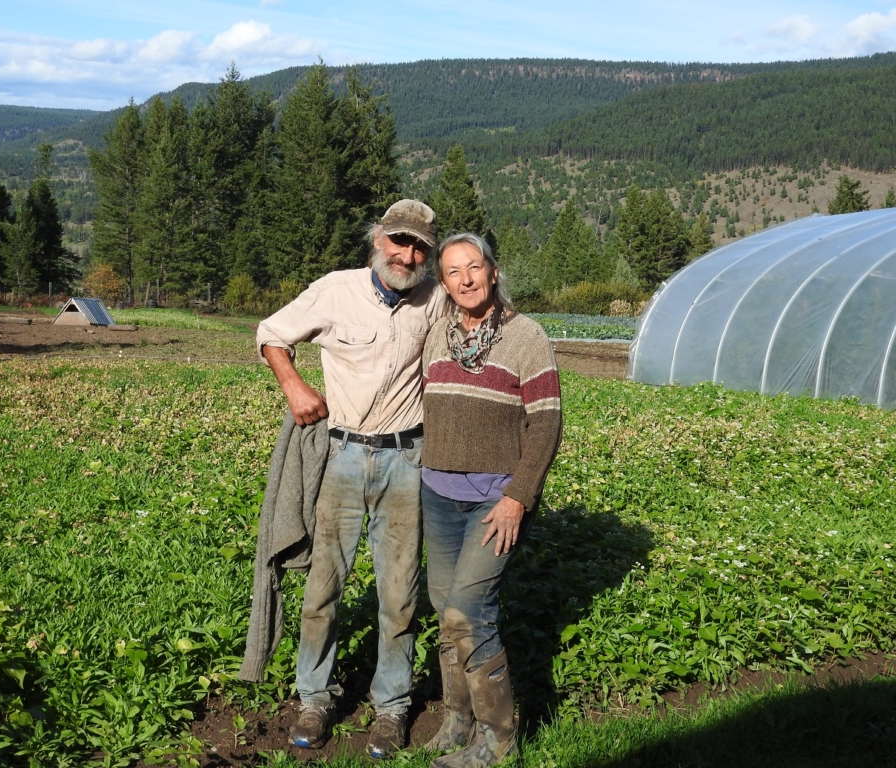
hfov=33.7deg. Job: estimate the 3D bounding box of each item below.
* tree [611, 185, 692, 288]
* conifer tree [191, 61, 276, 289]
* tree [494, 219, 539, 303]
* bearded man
[{"bbox_3d":[12.107,-8.538,88.000,4.900,6.800,4.700,0,4,0],"label":"tree"},{"bbox_3d":[-12.269,-11.695,85.000,4.800,13.200,4.800,0,4,0],"label":"conifer tree"},{"bbox_3d":[3.879,-7.040,85.000,3.000,5.100,3.000,0,4,0],"label":"tree"},{"bbox_3d":[-0.310,0.295,4.800,0.660,1.770,0.430,0,4,3],"label":"bearded man"}]

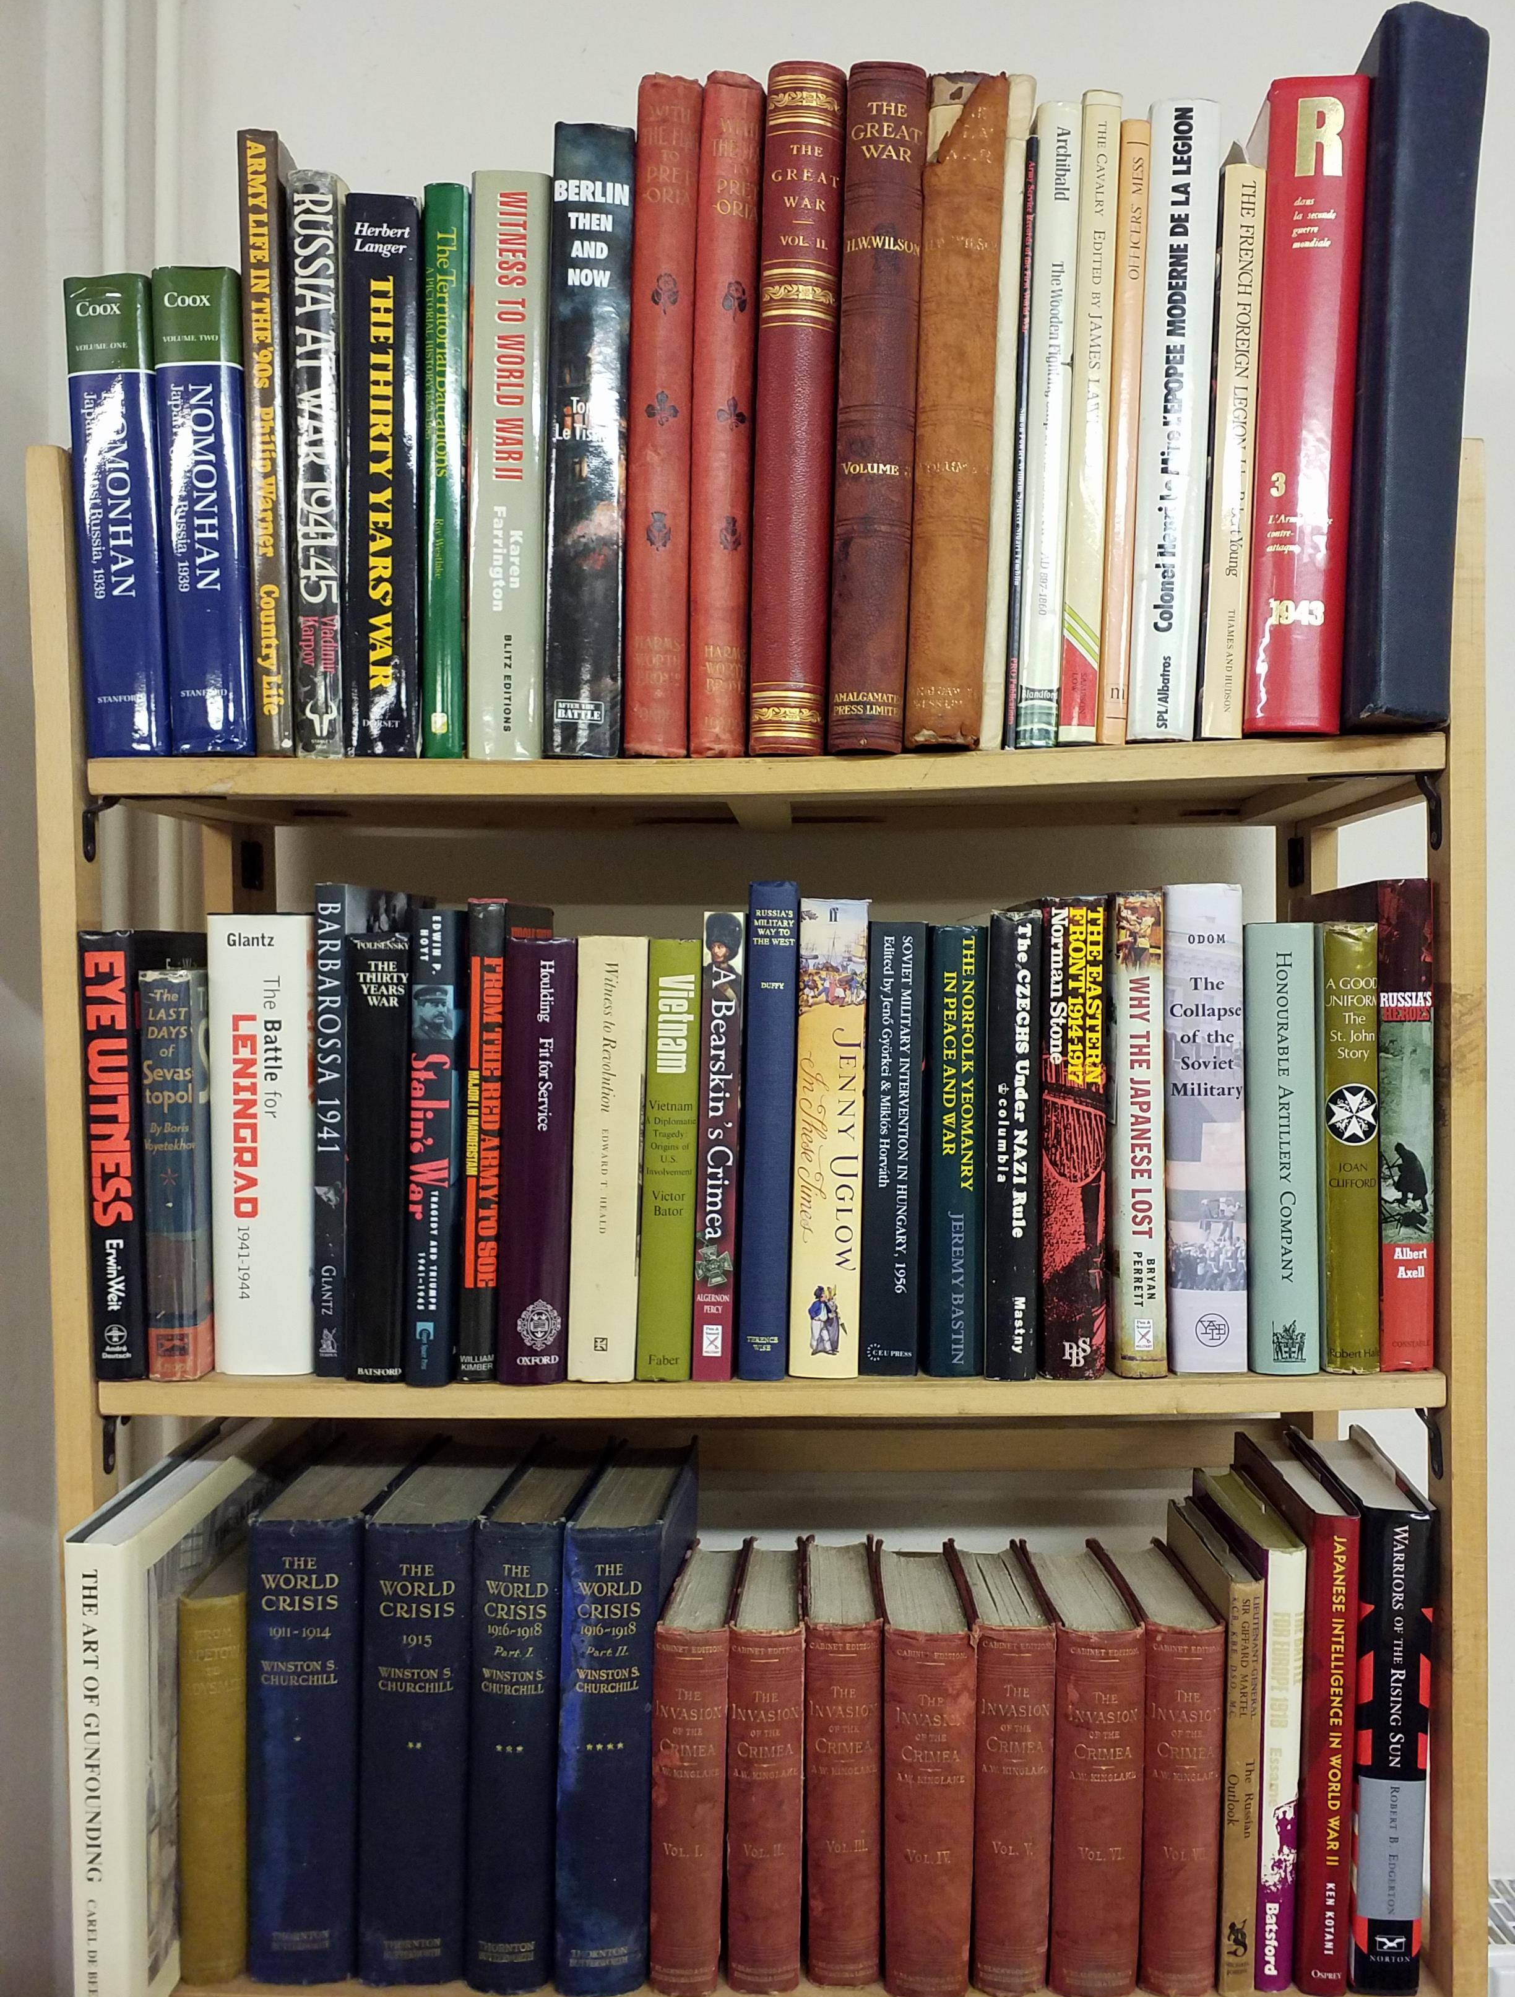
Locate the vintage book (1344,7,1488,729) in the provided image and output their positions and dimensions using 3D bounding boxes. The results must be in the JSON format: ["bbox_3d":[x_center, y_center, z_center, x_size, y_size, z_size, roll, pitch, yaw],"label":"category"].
[{"bbox_3d":[0.324,-0.293,0.843,0.047,0.320,0.240,2,1,8],"label":"vintage book"}]

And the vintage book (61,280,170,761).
[{"bbox_3d":[-0.318,-0.245,0.874,0.042,0.238,0.165,-2,2,2],"label":"vintage book"}]

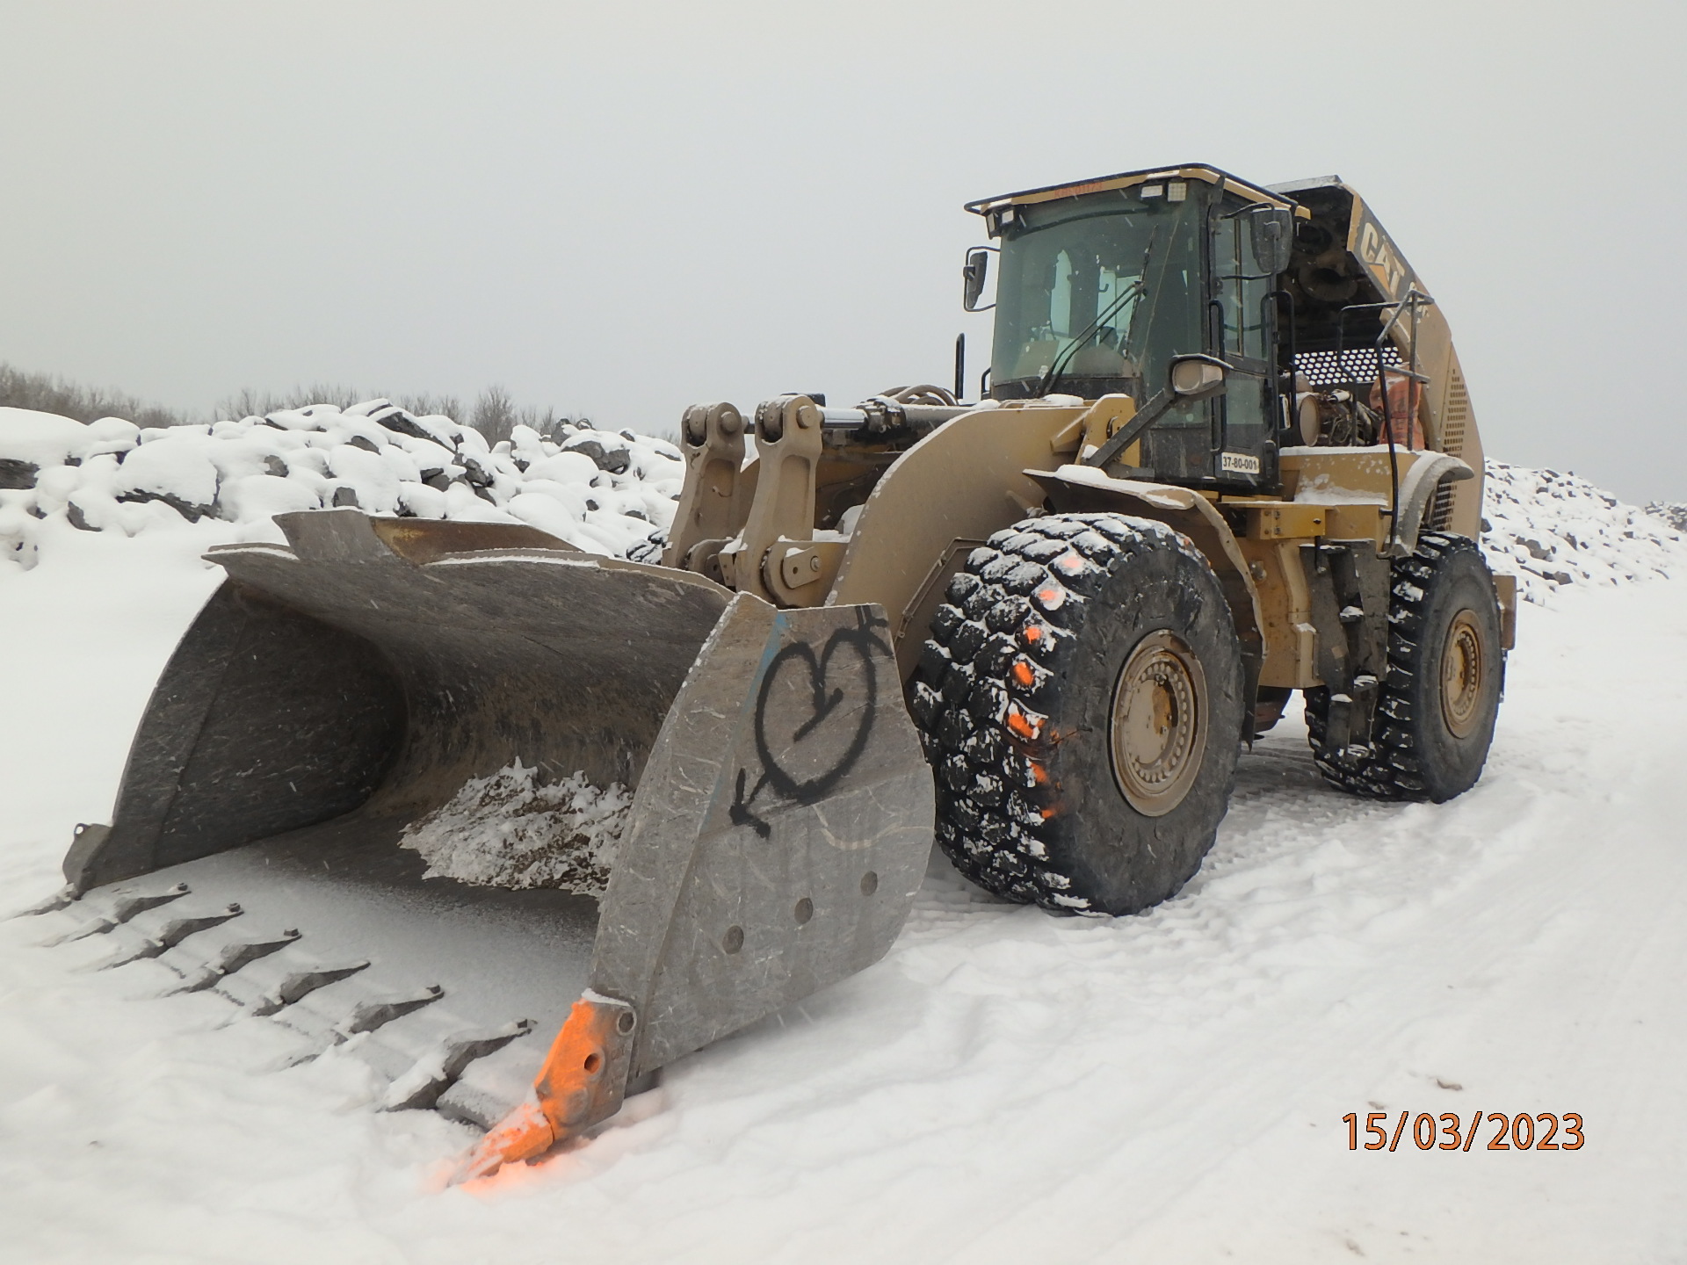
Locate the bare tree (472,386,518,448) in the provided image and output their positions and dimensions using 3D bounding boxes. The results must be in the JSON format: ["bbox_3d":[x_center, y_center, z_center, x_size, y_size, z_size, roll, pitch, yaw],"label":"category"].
[{"bbox_3d":[-12.333,-6.412,50.000,1.700,5.000,1.700,1,3,0],"label":"bare tree"}]

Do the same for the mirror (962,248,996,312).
[{"bbox_3d":[0.850,-2.285,9.141,0.131,0.404,0.242,-1,4,-24],"label":"mirror"}]

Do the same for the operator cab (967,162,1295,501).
[{"bbox_3d":[1.790,-1.742,8.791,1.616,1.757,1.495,4,5,42],"label":"operator cab"}]

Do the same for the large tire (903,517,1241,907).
[{"bbox_3d":[1.122,0.373,6.423,0.798,1.818,1.818,4,5,42],"label":"large tire"}]

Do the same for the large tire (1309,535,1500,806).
[{"bbox_3d":[3.697,0.246,9.264,0.798,1.818,1.818,4,5,42],"label":"large tire"}]

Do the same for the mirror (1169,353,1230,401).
[{"bbox_3d":[1.710,-1.231,6.841,0.273,0.202,0.141,4,5,42],"label":"mirror"}]

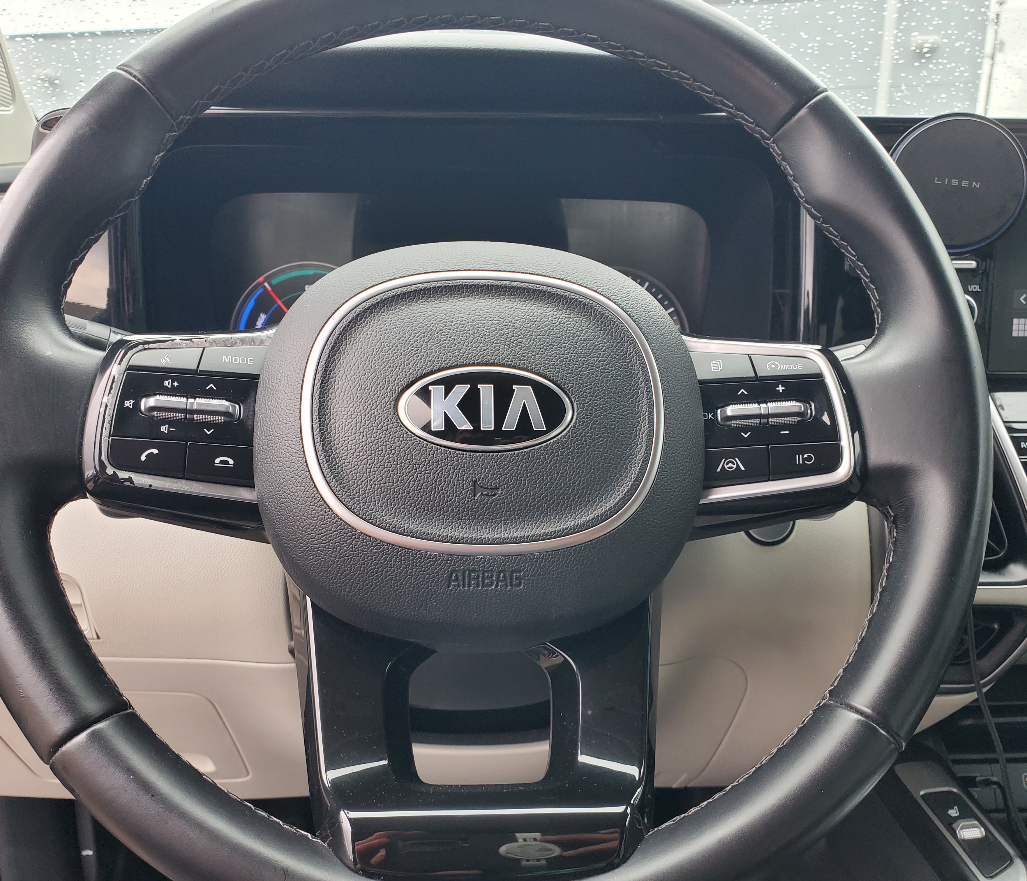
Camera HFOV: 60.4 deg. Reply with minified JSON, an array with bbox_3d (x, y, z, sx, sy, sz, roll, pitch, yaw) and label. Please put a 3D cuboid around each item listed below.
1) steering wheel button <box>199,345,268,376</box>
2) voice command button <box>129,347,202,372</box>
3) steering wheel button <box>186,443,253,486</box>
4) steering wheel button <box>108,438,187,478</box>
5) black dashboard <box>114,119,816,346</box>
[{"bbox_3d":[-0.102,-0.029,0.320,0.025,0.010,0.005,3,-22,-4],"label":"steering wheel button"},{"bbox_3d":[-0.125,-0.029,0.319,0.026,0.009,0.005,3,-22,-4],"label":"voice command button"},{"bbox_3d":[-0.104,0.009,0.312,0.024,0.013,0.005,3,-12,-4],"label":"steering wheel button"},{"bbox_3d":[-0.129,0.006,0.311,0.027,0.013,0.005,3,-12,-4],"label":"steering wheel button"},{"bbox_3d":[-0.030,-0.111,0.485,0.355,0.130,0.060,-1,6,-3],"label":"black dashboard"}]

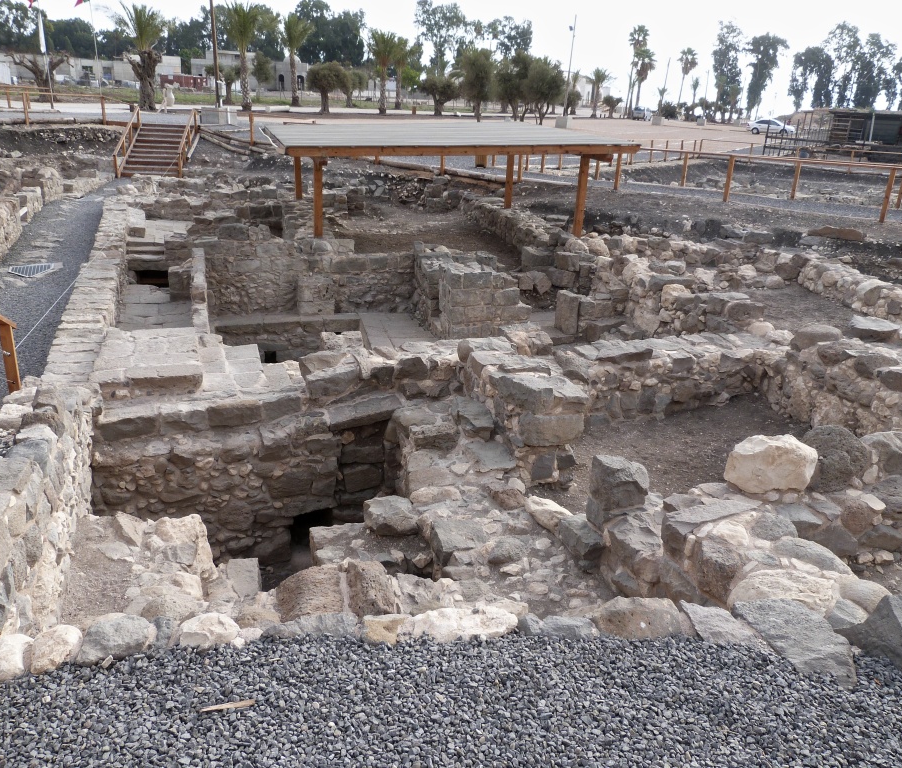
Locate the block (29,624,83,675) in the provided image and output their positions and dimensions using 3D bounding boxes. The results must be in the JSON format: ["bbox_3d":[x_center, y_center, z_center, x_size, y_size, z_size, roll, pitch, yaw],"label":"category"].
[{"bbox_3d":[-1.722,1.161,3.233,0.200,0.170,0.190,1,21,0],"label":"block"}]

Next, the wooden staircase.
[{"bbox_3d":[-11.834,-9.792,29.847,2.450,2.550,3.300,-1,21,-8],"label":"wooden staircase"}]

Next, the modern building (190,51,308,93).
[{"bbox_3d":[-30.122,-46.484,110.000,17.000,6.300,12.000,-3,21,-11],"label":"modern building"}]

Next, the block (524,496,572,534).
[{"bbox_3d":[0.596,0.812,4.568,0.300,0.150,0.200,9,22,19],"label":"block"}]

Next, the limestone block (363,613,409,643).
[{"bbox_3d":[-0.239,0.902,2.740,0.160,0.105,0.120,2,21,0],"label":"limestone block"}]

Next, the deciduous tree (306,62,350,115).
[{"bbox_3d":[-8.283,-20.047,50.000,2.700,3.500,2.700,1,20,0],"label":"deciduous tree"}]

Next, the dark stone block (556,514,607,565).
[{"bbox_3d":[0.635,0.757,3.600,0.210,0.200,0.210,-8,22,-23],"label":"dark stone block"}]

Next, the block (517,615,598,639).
[{"bbox_3d":[0.369,0.843,2.560,0.270,0.100,0.130,1,20,0],"label":"block"}]

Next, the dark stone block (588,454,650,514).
[{"bbox_3d":[0.820,0.499,3.600,0.250,0.210,0.210,10,22,19],"label":"dark stone block"}]

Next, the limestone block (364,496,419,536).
[{"bbox_3d":[-0.368,0.816,4.570,0.320,0.200,0.250,-2,21,-9],"label":"limestone block"}]

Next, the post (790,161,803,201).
[{"bbox_3d":[8.707,-5.136,18.628,0.100,0.980,0.100,-18,28,-40],"label":"post"}]

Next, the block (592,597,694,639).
[{"bbox_3d":[0.733,0.890,2.830,0.370,0.130,0.190,2,21,0],"label":"block"}]

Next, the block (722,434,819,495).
[{"bbox_3d":[1.901,0.479,4.400,0.510,0.310,0.300,3,21,5],"label":"block"}]

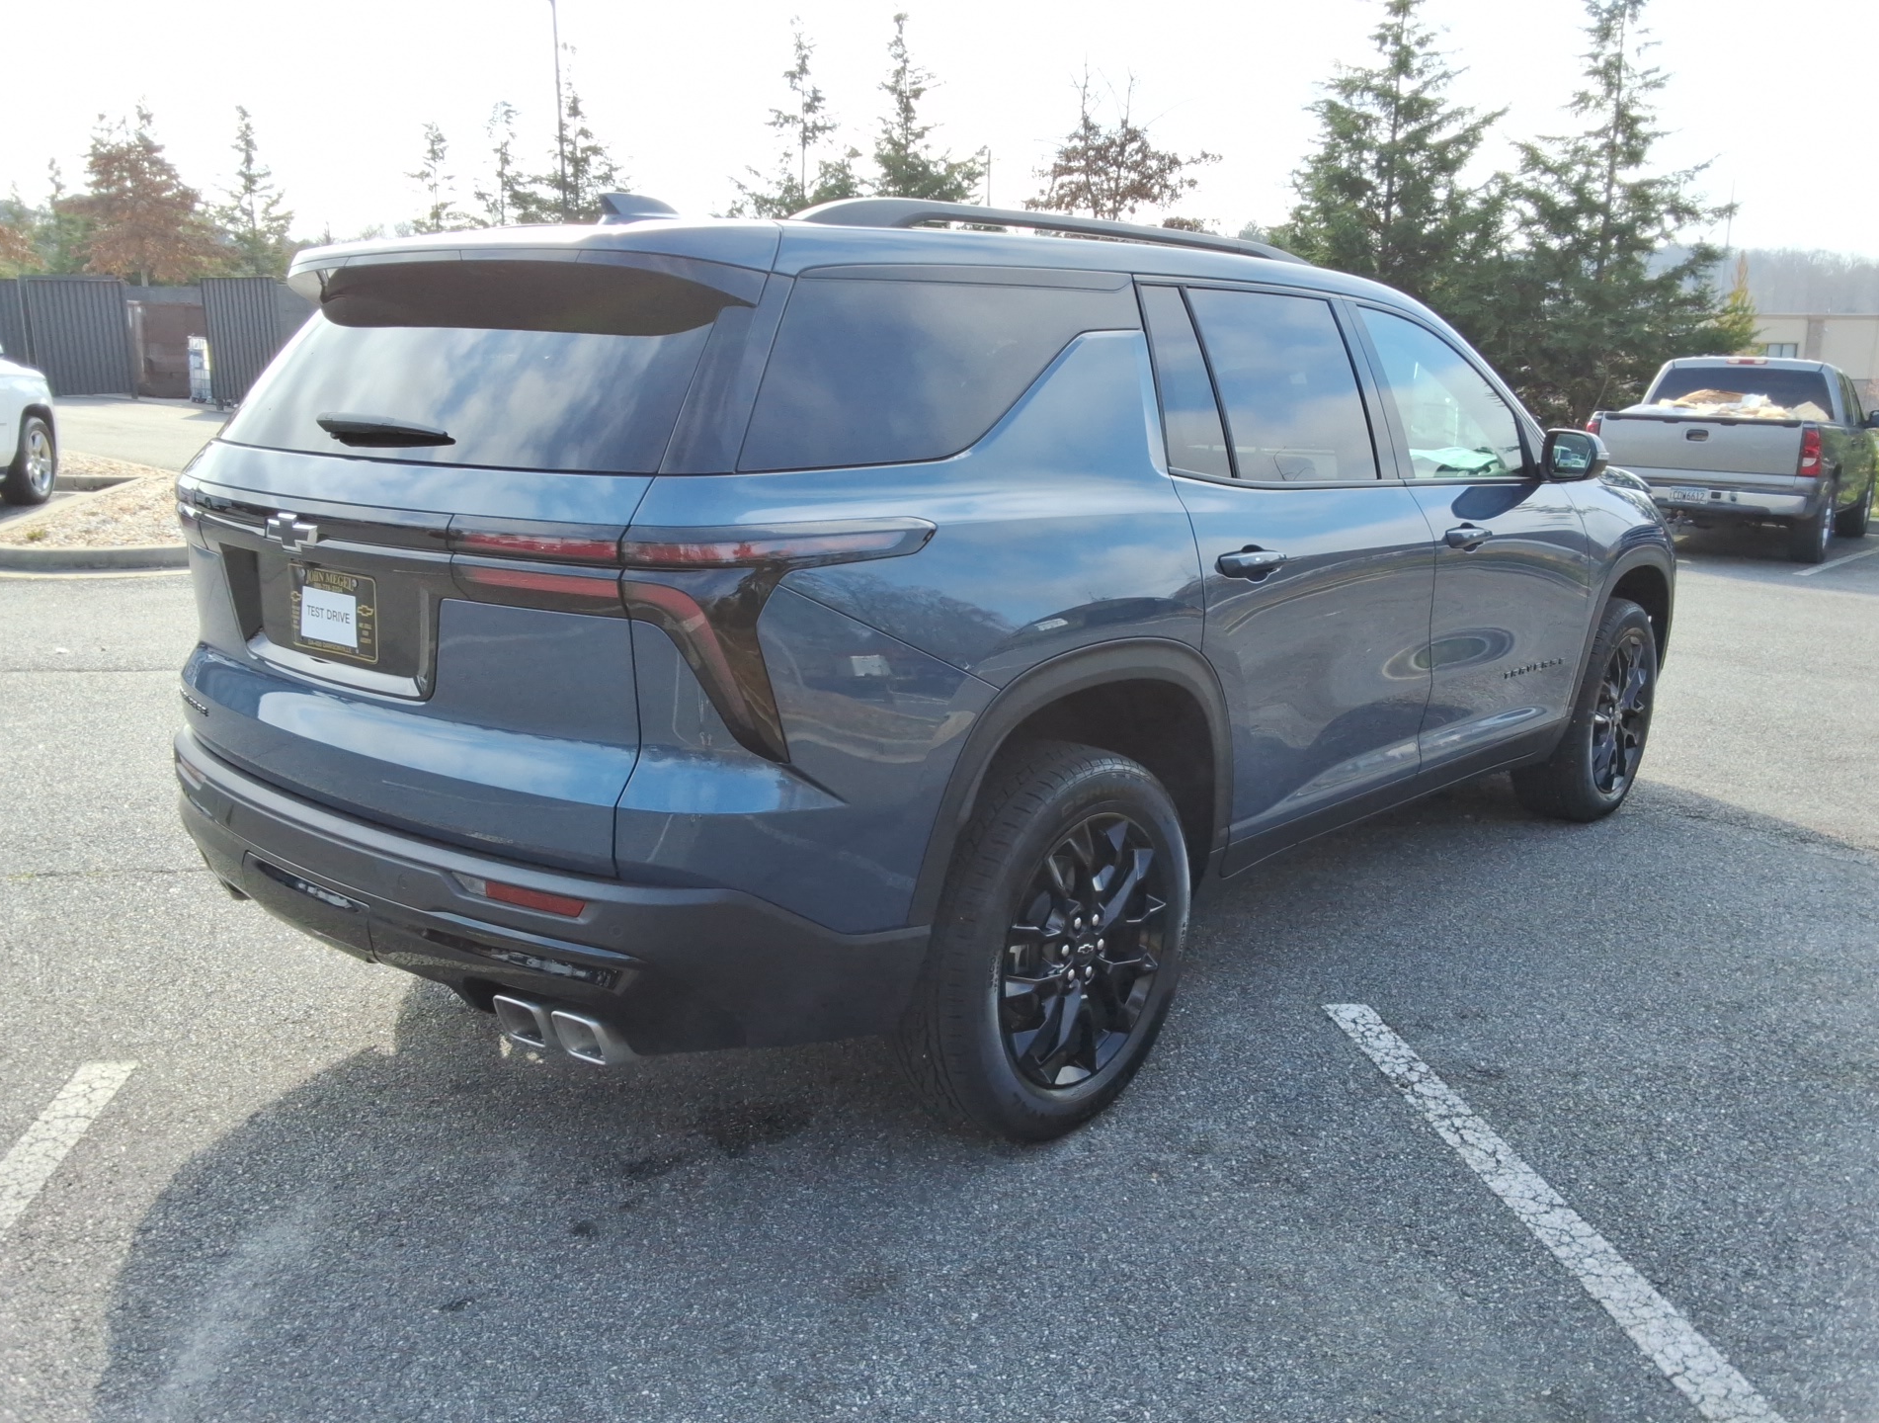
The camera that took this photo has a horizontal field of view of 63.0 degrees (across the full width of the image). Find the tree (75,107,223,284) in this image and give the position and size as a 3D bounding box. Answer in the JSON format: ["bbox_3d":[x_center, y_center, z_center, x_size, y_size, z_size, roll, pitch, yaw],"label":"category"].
[{"bbox_3d":[-18.088,-10.357,35.710,3.600,7.050,3.600,-6,13,-25],"label":"tree"}]

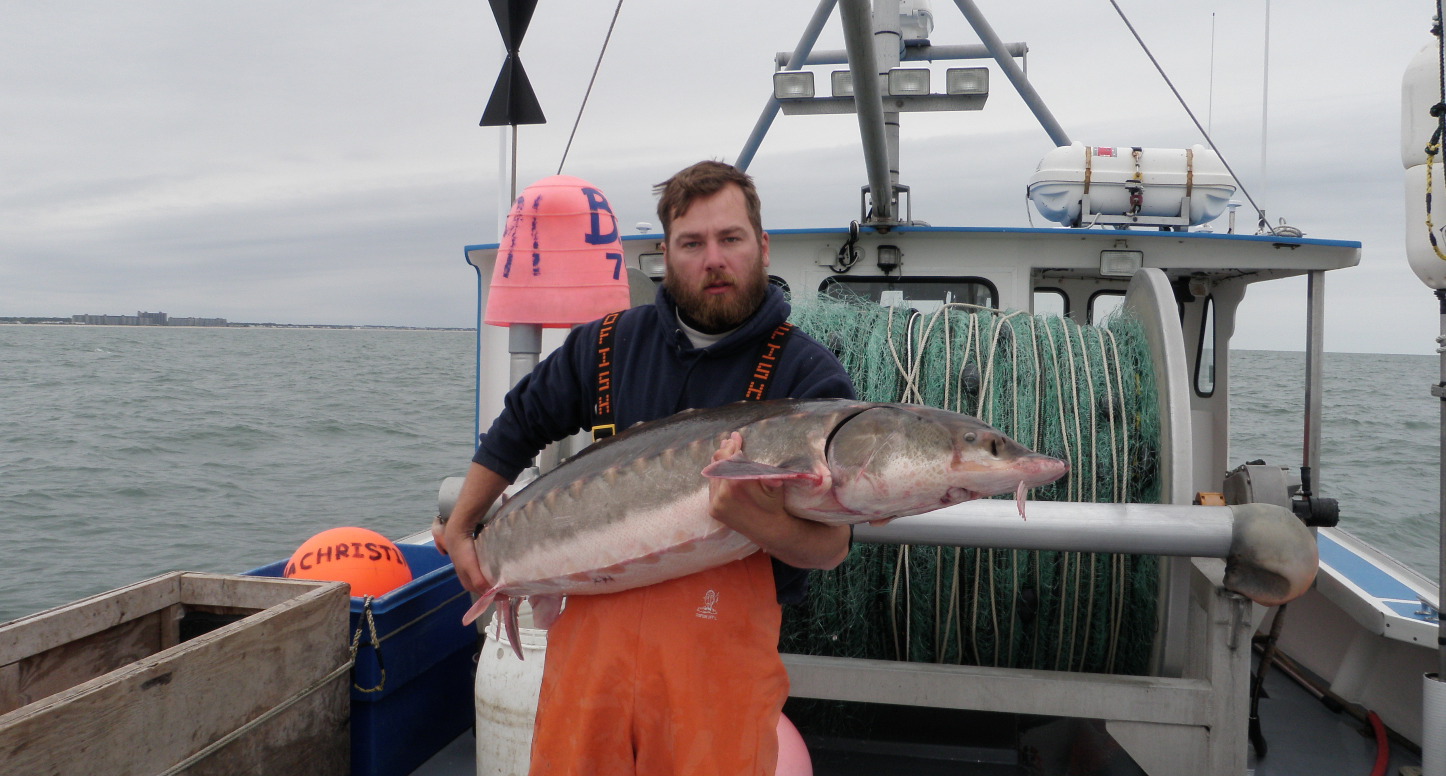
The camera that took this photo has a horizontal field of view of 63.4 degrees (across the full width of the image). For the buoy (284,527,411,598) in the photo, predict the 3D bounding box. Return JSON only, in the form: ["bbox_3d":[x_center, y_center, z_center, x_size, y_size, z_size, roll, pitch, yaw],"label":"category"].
[{"bbox_3d":[-1.322,0.726,4.130,0.470,0.480,0.470,2,2,9],"label":"buoy"}]

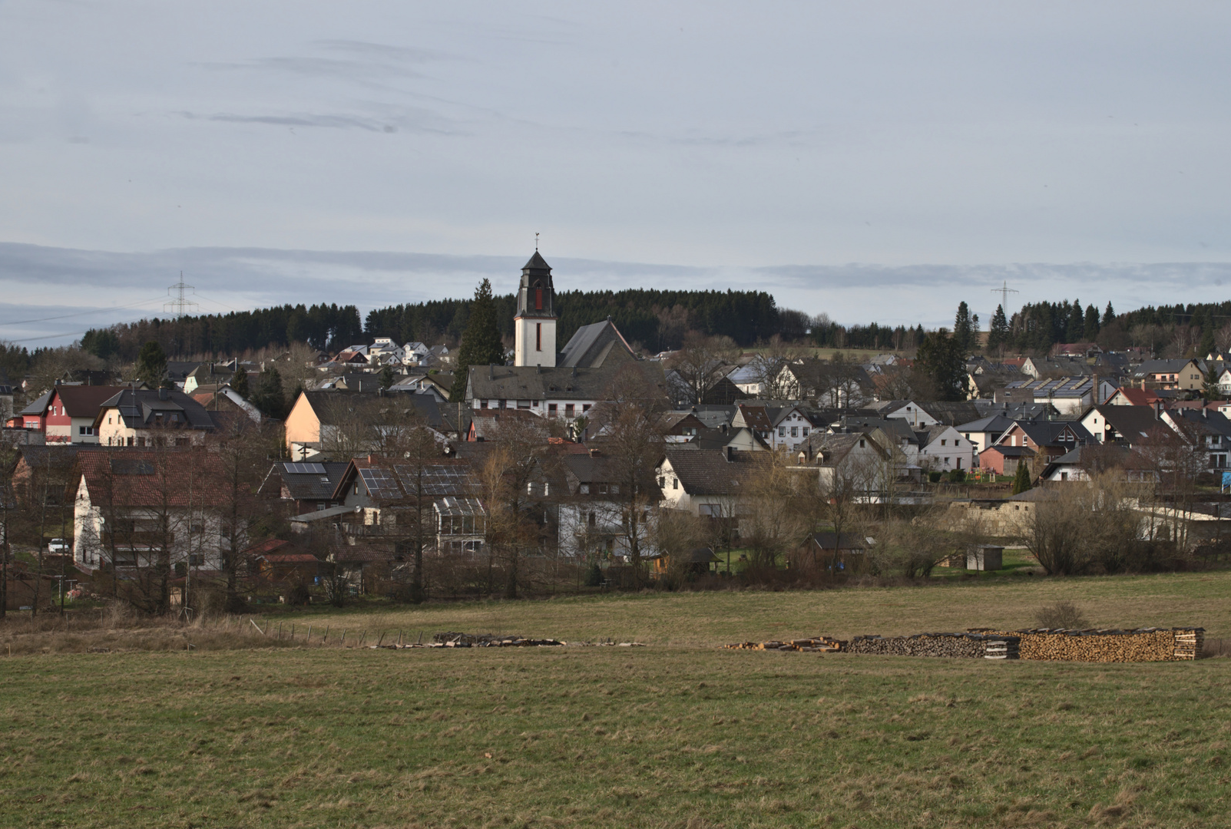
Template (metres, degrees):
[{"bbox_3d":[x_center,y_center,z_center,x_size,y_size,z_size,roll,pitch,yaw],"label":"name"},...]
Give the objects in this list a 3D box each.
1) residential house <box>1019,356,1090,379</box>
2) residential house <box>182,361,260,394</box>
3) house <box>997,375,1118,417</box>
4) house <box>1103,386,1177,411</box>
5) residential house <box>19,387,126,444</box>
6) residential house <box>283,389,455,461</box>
[{"bbox_3d":[110.380,-10.510,585.000,17.000,7.500,9.000,0,0,-24],"label":"residential house"},{"bbox_3d":[-84.870,-6.390,495.000,12.500,8.950,9.500,0,0,-33],"label":"residential house"},{"bbox_3d":[86.620,-2.390,455.000,11.500,9.950,21.500,0,0,-40],"label":"house"},{"bbox_3d":[96.690,-0.450,430.000,11.000,8.680,9.500,0,0,-40],"label":"house"},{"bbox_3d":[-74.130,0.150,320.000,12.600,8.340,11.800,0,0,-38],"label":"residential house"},{"bbox_3d":[-34.550,1.520,328.000,21.500,9.790,9.500,0,0,-36],"label":"residential house"}]

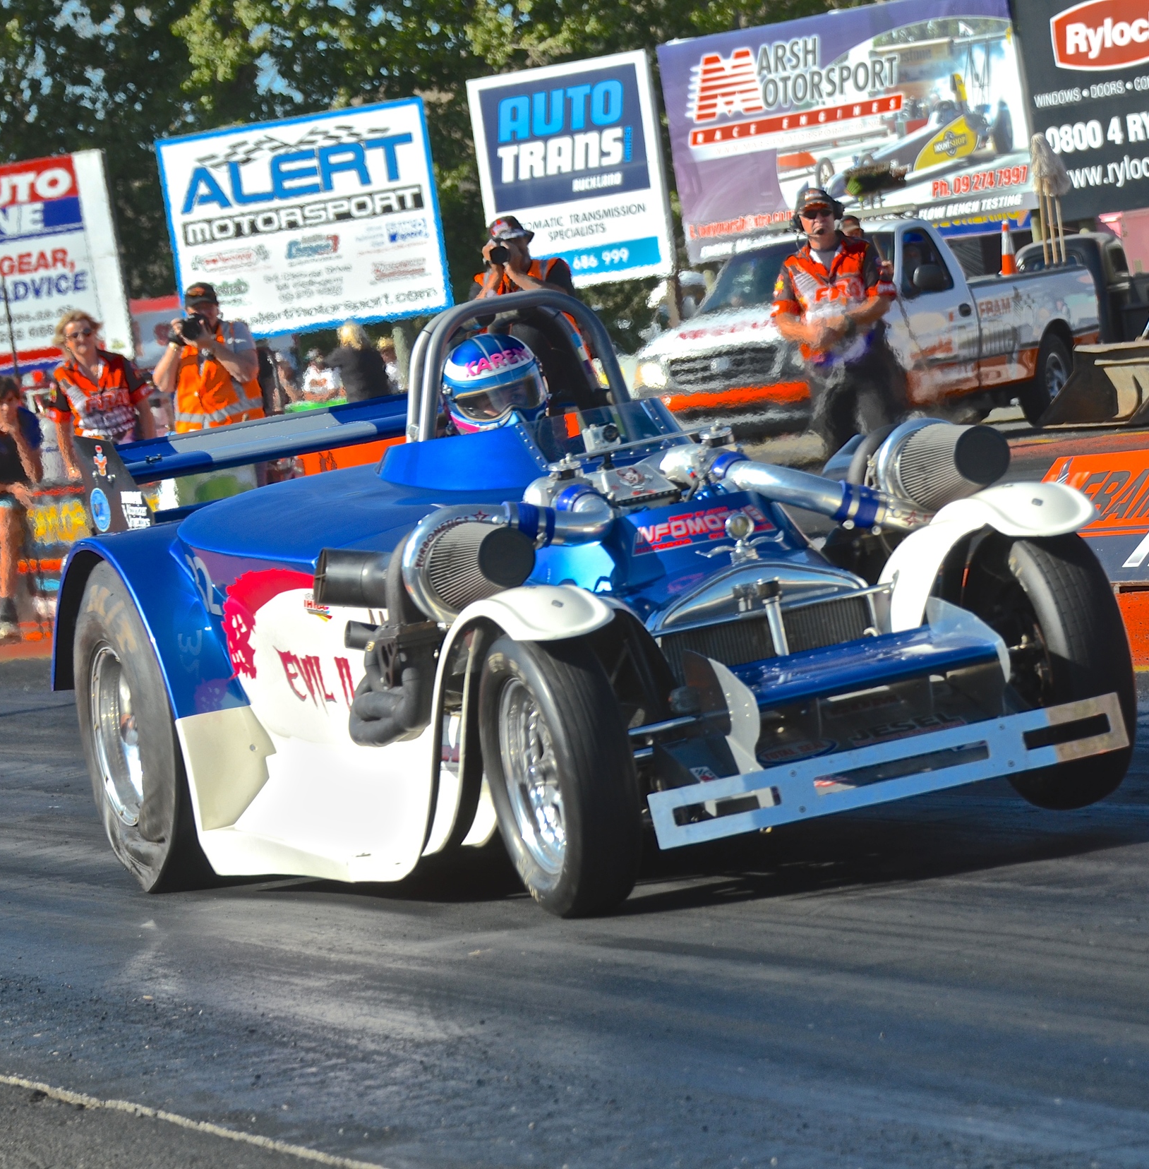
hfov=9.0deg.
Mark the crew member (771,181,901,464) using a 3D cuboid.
[{"bbox_3d":[1.373,-1.061,36.495,0.620,1.830,0.450,-8,2,7],"label":"crew member"}]

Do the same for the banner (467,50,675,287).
[{"bbox_3d":[-0.036,-4.239,76.395,2.020,2.380,0.100,-8,2,17],"label":"banner"}]

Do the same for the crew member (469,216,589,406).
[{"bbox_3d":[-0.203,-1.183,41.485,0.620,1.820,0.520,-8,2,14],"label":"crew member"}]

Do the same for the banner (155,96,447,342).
[{"bbox_3d":[-2.953,-3.963,80.392,3.150,2.360,0.080,-8,2,17],"label":"banner"}]

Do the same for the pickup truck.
[{"bbox_3d":[2.289,-1.991,58.228,2.050,1.840,5.400,-8,2,25],"label":"pickup truck"}]

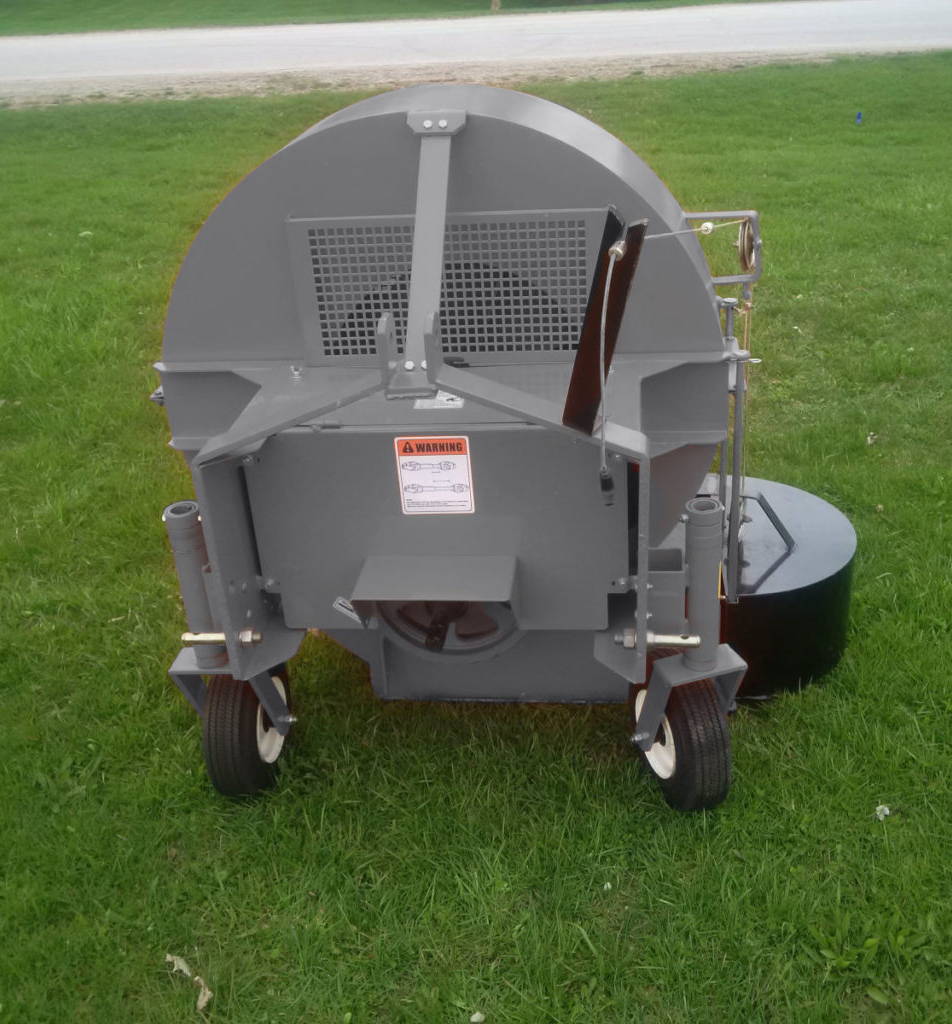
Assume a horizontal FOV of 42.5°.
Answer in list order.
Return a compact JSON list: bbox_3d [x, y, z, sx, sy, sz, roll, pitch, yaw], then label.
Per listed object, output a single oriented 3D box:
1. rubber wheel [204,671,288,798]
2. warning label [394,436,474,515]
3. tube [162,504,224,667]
[{"bbox_3d":[-0.453,0.416,2.459,0.092,0.302,0.302,0,27,9],"label":"rubber wheel"},{"bbox_3d":[-0.069,-0.061,2.090,0.127,0.146,0.002,0,27,8],"label":"warning label"},{"bbox_3d":[-0.500,0.132,2.196,0.062,0.310,0.062,0,27,8],"label":"tube"}]

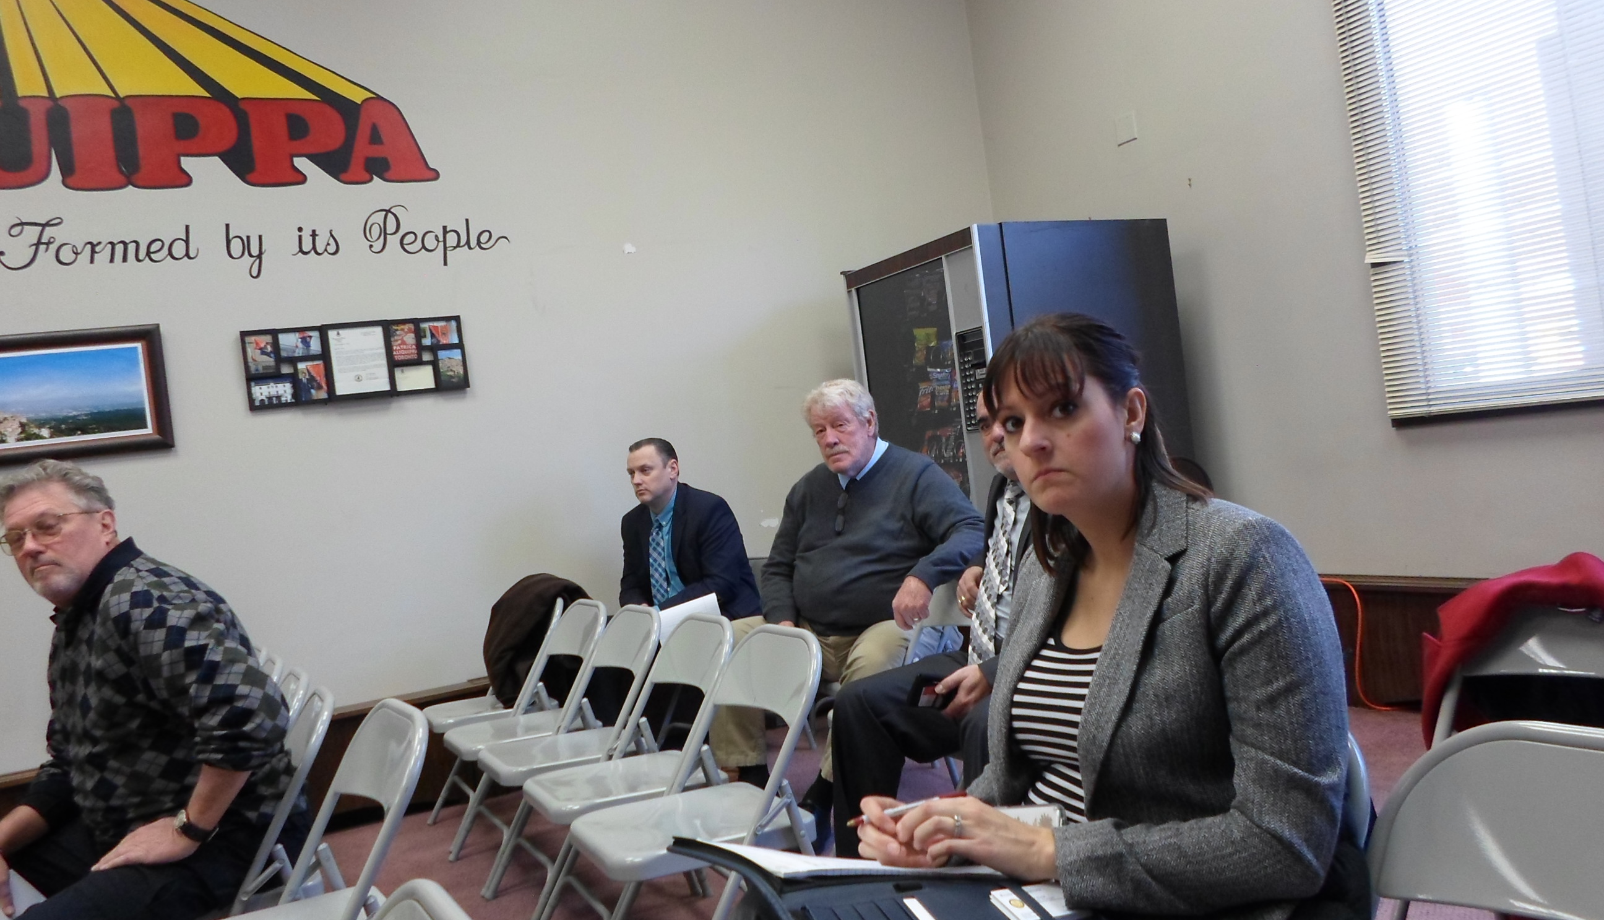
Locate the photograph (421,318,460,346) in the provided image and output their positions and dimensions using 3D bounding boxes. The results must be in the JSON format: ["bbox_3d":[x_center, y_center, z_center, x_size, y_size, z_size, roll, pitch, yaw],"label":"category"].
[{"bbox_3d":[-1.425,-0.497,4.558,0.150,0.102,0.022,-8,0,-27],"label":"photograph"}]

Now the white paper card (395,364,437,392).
[{"bbox_3d":[-1.528,-0.322,4.575,0.150,0.097,0.018,-8,0,-26],"label":"white paper card"}]

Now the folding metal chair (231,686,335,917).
[{"bbox_3d":[-1.213,0.898,2.376,0.520,0.758,0.465,-8,0,-35],"label":"folding metal chair"}]

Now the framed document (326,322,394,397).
[{"bbox_3d":[-1.713,-0.384,4.490,0.202,0.255,0.012,-8,0,-26],"label":"framed document"}]

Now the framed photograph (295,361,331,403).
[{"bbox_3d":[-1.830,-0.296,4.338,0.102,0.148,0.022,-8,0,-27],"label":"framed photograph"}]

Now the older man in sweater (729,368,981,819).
[{"bbox_3d":[0.080,0.442,3.425,0.740,1.310,0.720,-8,0,27],"label":"older man in sweater"}]

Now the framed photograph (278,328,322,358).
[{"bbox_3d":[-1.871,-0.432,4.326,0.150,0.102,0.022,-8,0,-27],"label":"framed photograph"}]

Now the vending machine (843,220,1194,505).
[{"bbox_3d":[0.905,0.080,4.595,0.885,1.840,0.910,-8,0,-27],"label":"vending machine"}]

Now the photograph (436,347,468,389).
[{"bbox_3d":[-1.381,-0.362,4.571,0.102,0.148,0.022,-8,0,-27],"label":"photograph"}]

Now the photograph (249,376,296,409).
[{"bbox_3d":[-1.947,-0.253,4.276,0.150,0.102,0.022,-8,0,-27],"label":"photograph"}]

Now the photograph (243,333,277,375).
[{"bbox_3d":[-2.027,-0.393,4.340,0.097,0.147,0.018,-8,0,-26],"label":"photograph"}]

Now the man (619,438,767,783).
[{"bbox_3d":[-0.431,0.546,4.321,0.570,1.280,0.700,-8,0,36],"label":"man"}]

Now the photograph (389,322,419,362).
[{"bbox_3d":[-1.566,-0.463,4.566,0.096,0.150,0.018,-8,0,-26],"label":"photograph"}]

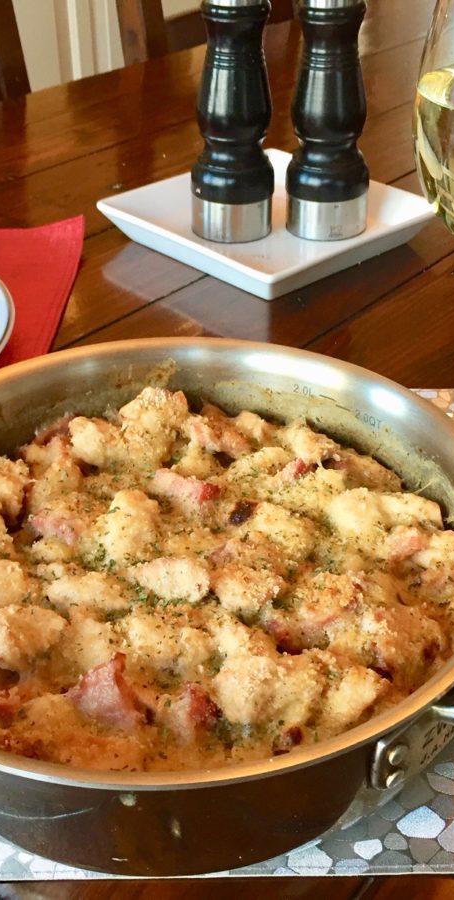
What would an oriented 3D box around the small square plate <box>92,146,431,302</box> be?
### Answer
[{"bbox_3d":[0.031,-0.171,0.757,0.185,0.027,0.185,-28,44,-34],"label":"small square plate"}]

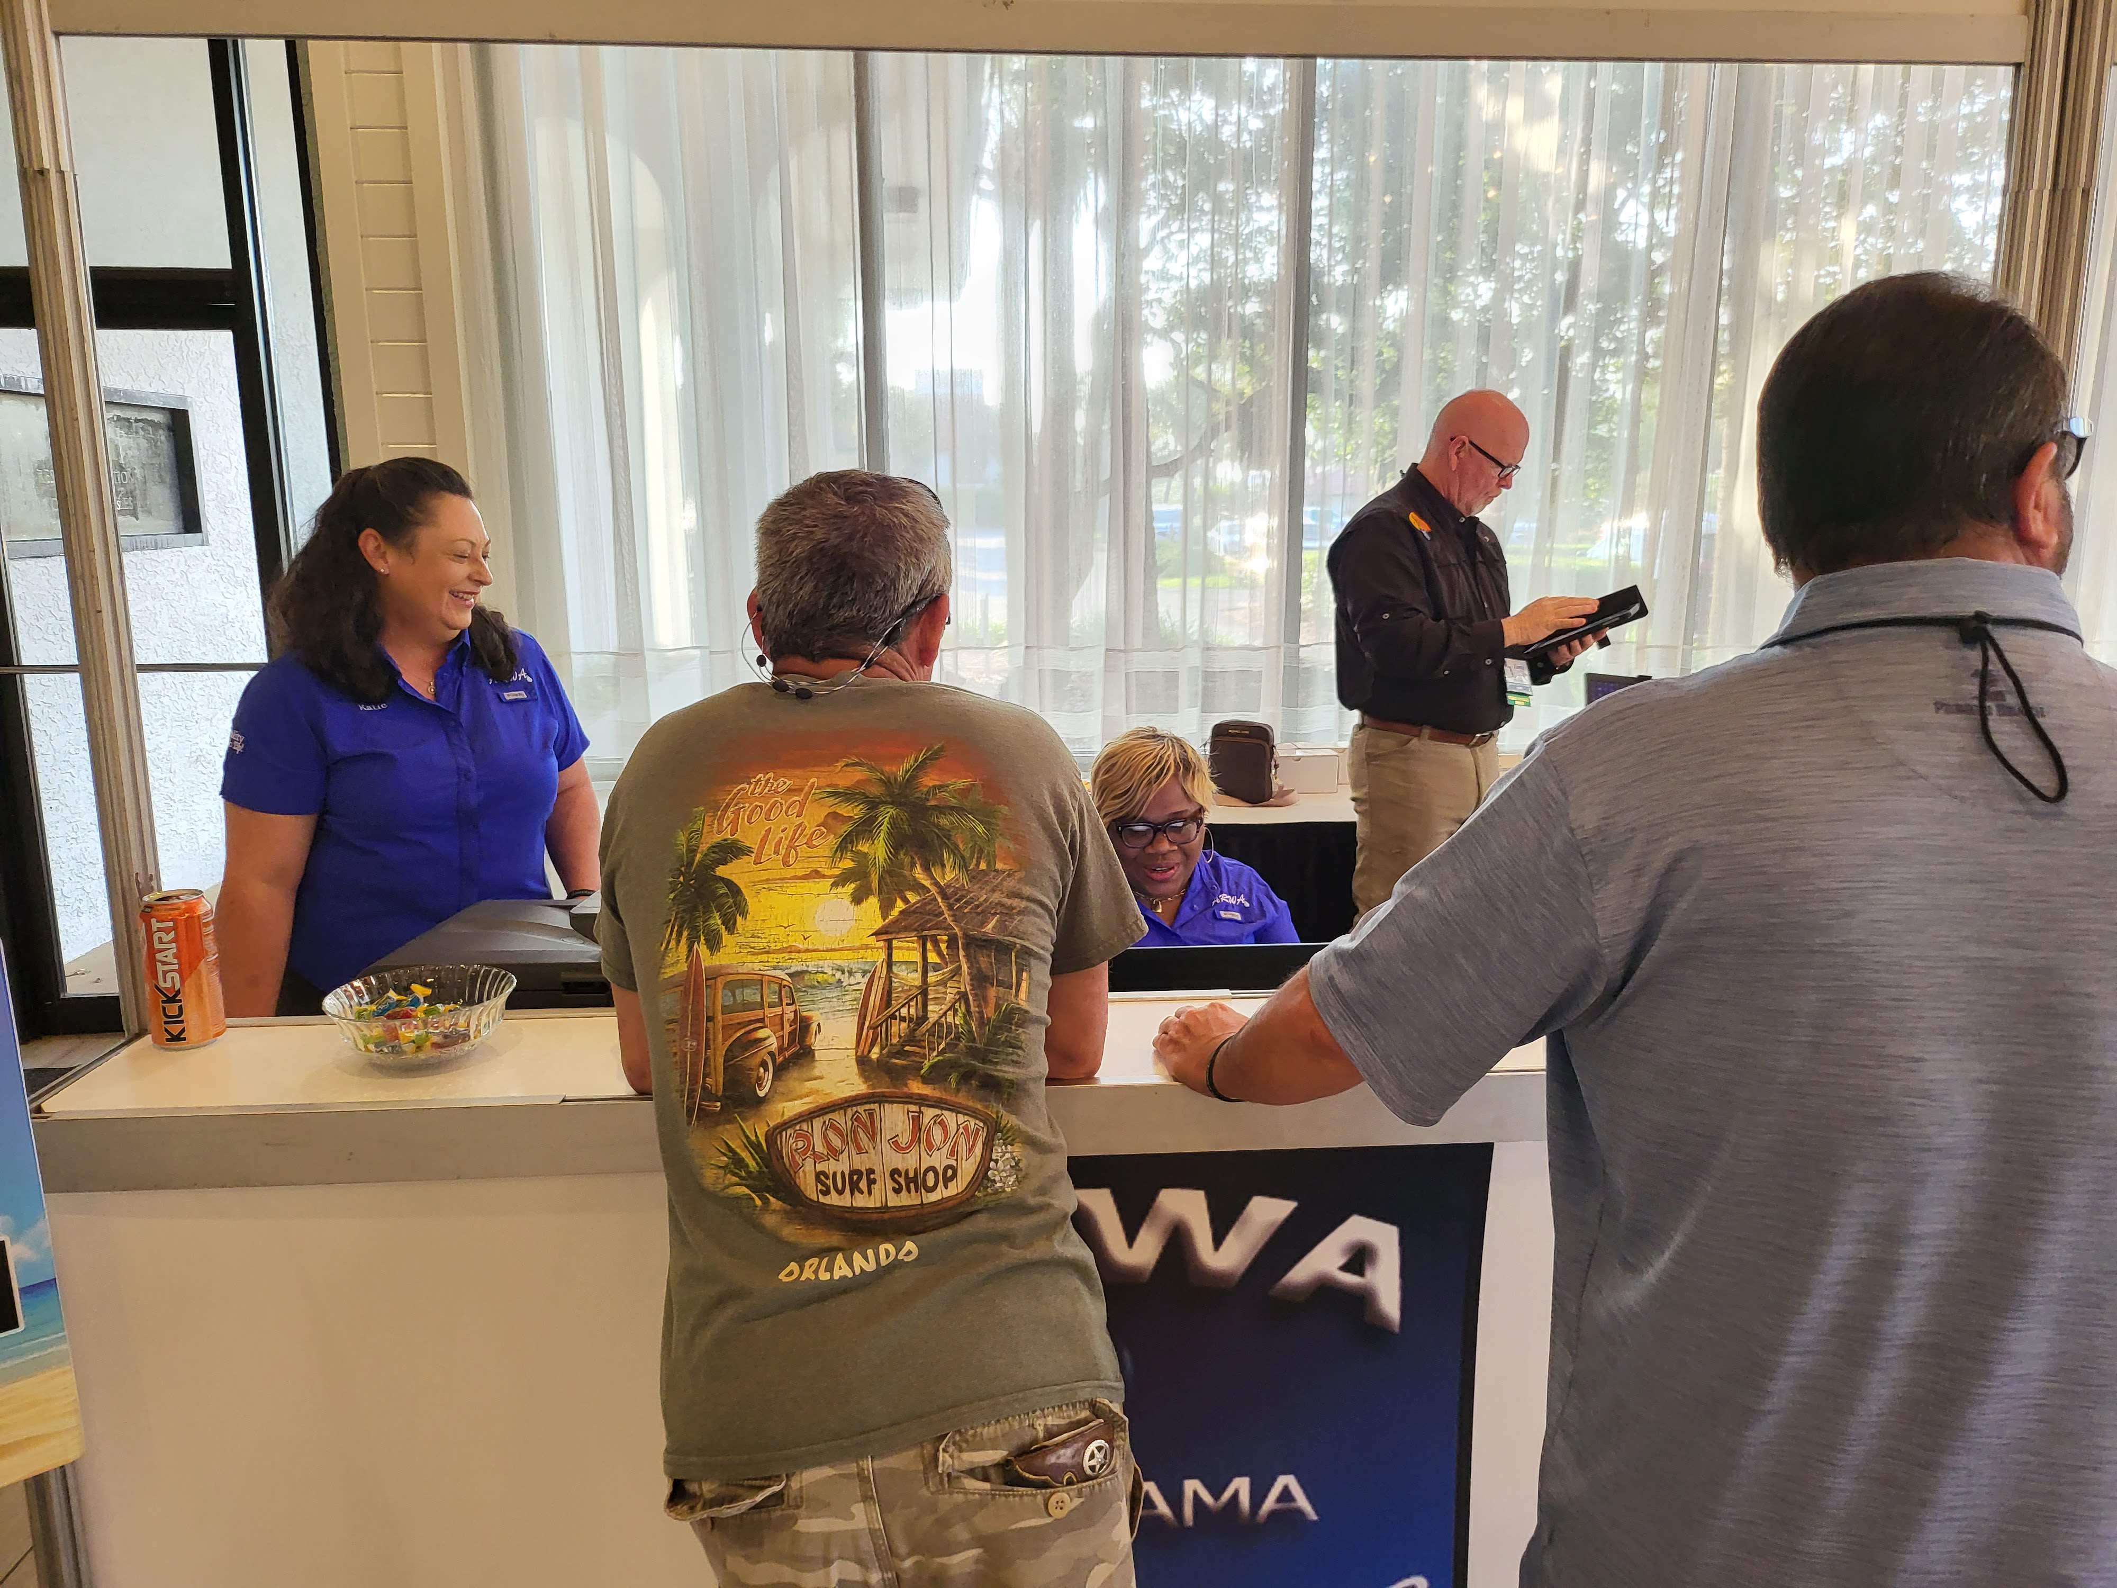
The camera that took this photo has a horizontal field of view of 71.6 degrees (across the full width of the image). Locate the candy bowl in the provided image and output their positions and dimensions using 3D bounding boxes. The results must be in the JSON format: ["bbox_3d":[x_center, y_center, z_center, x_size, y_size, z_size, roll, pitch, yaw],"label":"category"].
[{"bbox_3d":[-0.653,0.232,1.512,0.184,0.062,0.184,0,10,0],"label":"candy bowl"}]

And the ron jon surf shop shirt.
[{"bbox_3d":[-0.159,0.197,1.256,0.490,0.620,0.360,-1,10,-2],"label":"ron jon surf shop shirt"}]

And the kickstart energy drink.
[{"bbox_3d":[-0.911,0.182,1.528,0.066,0.158,0.066,-3,11,-16],"label":"kickstart energy drink"}]

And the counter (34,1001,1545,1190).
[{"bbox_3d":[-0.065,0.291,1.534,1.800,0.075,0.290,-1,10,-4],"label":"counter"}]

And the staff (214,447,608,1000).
[{"bbox_3d":[-0.885,0.363,2.061,0.360,1.630,0.520,8,13,39],"label":"staff"}]

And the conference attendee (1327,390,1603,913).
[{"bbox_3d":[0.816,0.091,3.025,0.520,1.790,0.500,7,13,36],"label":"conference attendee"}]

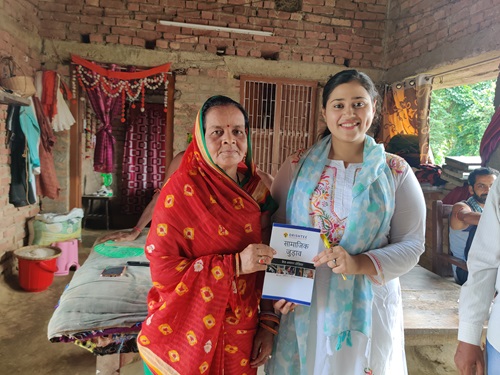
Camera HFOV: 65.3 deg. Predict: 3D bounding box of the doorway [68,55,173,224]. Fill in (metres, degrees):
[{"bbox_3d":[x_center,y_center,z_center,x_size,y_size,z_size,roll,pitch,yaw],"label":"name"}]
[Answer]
[{"bbox_3d":[-1.342,-0.335,4.124,1.039,1.887,0.160,2,6,-11],"label":"doorway"}]

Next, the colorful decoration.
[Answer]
[{"bbox_3d":[-1.304,-0.980,3.990,0.980,0.622,0.070,2,6,-11],"label":"colorful decoration"}]

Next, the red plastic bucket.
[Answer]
[{"bbox_3d":[-1.620,0.620,2.965,0.335,0.290,0.335,2,6,-11],"label":"red plastic bucket"}]

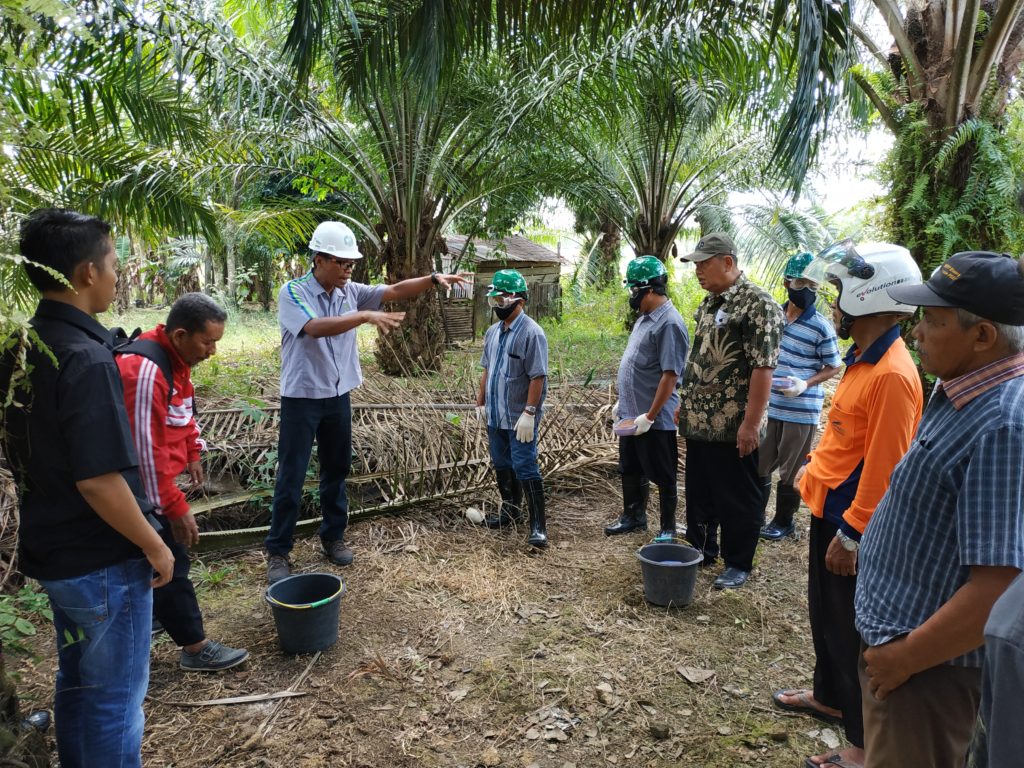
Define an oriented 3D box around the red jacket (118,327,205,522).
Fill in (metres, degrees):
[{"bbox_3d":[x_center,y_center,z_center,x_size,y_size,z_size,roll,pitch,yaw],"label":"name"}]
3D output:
[{"bbox_3d":[-1.357,0.138,2.680,0.350,0.680,0.490,9,8,4],"label":"red jacket"}]

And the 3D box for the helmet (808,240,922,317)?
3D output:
[{"bbox_3d":[1.160,-0.345,2.330,0.335,0.250,0.250,4,8,28],"label":"helmet"}]

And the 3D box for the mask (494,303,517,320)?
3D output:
[{"bbox_3d":[-0.038,-0.429,4.140,0.140,0.120,0.100,7,16,44],"label":"mask"}]

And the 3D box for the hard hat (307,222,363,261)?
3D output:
[{"bbox_3d":[-0.850,-0.691,3.420,0.285,0.165,0.225,15,13,24],"label":"hard hat"}]

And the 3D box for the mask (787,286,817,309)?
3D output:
[{"bbox_3d":[1.662,-0.496,4.070,0.155,0.125,0.100,1,13,8],"label":"mask"}]

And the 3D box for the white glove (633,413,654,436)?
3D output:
[{"bbox_3d":[0.735,0.226,3.970,0.120,0.130,0.100,-3,8,-21],"label":"white glove"}]

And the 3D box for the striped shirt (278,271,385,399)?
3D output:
[{"bbox_3d":[-0.890,-0.243,3.480,0.360,0.630,0.490,6,9,41],"label":"striped shirt"}]

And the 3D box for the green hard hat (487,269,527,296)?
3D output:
[{"bbox_3d":[-0.033,-0.600,4.200,0.265,0.150,0.210,-16,16,-42],"label":"green hard hat"}]

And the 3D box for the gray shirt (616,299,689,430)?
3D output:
[{"bbox_3d":[0.821,-0.114,4.150,0.340,0.730,0.470,-3,8,-23],"label":"gray shirt"}]

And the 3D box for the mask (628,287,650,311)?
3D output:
[{"bbox_3d":[0.724,-0.493,4.050,0.110,0.140,0.140,-12,10,-15],"label":"mask"}]

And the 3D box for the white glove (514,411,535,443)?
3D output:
[{"bbox_3d":[0.069,0.244,4.080,0.110,0.185,0.060,-1,7,-9],"label":"white glove"}]

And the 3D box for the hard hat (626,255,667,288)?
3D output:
[{"bbox_3d":[0.775,-0.659,4.120,0.265,0.155,0.210,-14,9,-6],"label":"hard hat"}]

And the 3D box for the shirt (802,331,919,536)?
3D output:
[{"bbox_3d":[1.106,0.128,2.240,0.320,0.630,0.440,2,8,12],"label":"shirt"}]

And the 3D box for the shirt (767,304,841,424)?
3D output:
[{"bbox_3d":[1.701,-0.127,4.200,0.280,0.680,0.470,-7,10,-40],"label":"shirt"}]

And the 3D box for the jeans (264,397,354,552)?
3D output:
[{"bbox_3d":[-1.034,0.441,3.660,0.460,0.890,0.290,-5,9,-32],"label":"jeans"}]

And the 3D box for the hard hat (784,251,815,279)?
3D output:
[{"bbox_3d":[1.704,-0.693,4.150,0.215,0.155,0.270,1,16,8],"label":"hard hat"}]

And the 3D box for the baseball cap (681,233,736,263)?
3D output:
[{"bbox_3d":[0.951,-0.658,3.420,0.270,0.140,0.180,-5,9,-12],"label":"baseball cap"}]

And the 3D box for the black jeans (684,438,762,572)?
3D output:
[{"bbox_3d":[1.066,0.547,3.580,0.330,0.770,0.390,-3,8,-22],"label":"black jeans"}]

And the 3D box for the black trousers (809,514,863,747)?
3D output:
[{"bbox_3d":[1.087,0.708,2.260,0.290,0.800,0.400,2,8,16],"label":"black trousers"}]

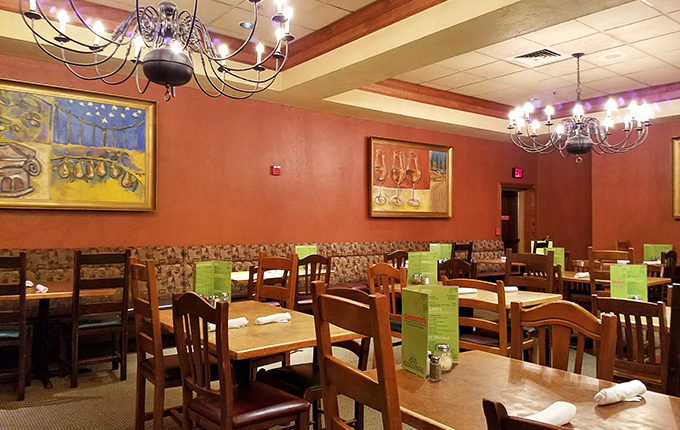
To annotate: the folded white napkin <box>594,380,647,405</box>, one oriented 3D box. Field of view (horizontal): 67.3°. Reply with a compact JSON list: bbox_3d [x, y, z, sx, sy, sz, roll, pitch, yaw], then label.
[{"bbox_3d":[0.852,0.535,1.540,0.200,0.042,0.055,0,0,-28],"label":"folded white napkin"}]

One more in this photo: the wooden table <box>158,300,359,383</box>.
[{"bbox_3d":[-0.496,0.940,2.717,0.700,0.760,1.240,1,-2,-35],"label":"wooden table"}]

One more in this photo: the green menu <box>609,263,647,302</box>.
[{"bbox_3d":[1.755,0.447,3.090,0.160,0.280,0.210,0,0,45],"label":"green menu"}]

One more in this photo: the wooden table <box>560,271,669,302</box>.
[{"bbox_3d":[2.500,0.975,5.050,0.660,0.750,1.220,0,0,-36],"label":"wooden table"}]

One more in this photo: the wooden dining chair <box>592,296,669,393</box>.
[{"bbox_3d":[1.680,0.888,2.790,0.480,0.905,0.430,0,0,-40],"label":"wooden dining chair"}]

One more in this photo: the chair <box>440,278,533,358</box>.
[{"bbox_3d":[1.020,0.879,3.510,0.490,0.930,0.440,0,0,-44],"label":"chair"}]

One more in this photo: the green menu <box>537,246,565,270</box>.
[{"bbox_3d":[2.374,0.508,5.770,0.320,0.280,0.100,-1,-2,30],"label":"green menu"}]

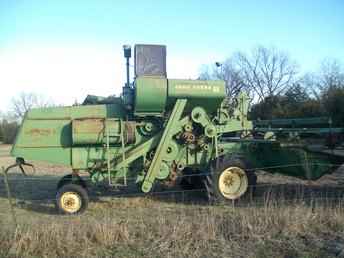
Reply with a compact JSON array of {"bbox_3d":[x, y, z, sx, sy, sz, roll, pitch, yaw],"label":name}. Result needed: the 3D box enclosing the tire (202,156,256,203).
[{"bbox_3d":[1.426,1.305,8.650,1.300,1.300,0.400,0,0,-15],"label":"tire"}]

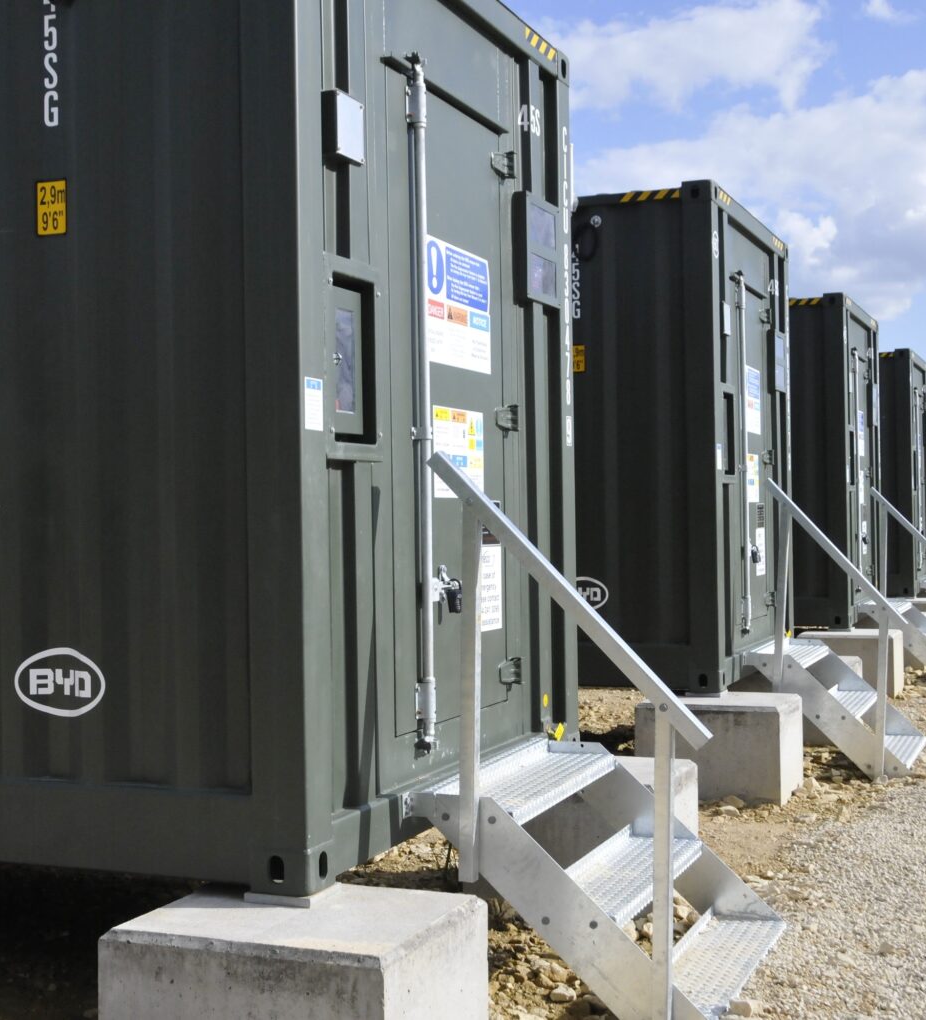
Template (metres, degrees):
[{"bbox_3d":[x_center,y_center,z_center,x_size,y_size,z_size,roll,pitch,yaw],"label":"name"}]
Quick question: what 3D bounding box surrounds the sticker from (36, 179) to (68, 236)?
[{"bbox_3d":[-1.193,-0.876,4.566,0.105,0.155,0.010,-1,0,22],"label":"sticker"}]

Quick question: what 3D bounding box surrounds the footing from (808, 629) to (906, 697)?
[{"bbox_3d":[3.321,1.313,13.501,0.800,0.510,0.700,-1,0,22],"label":"footing"}]

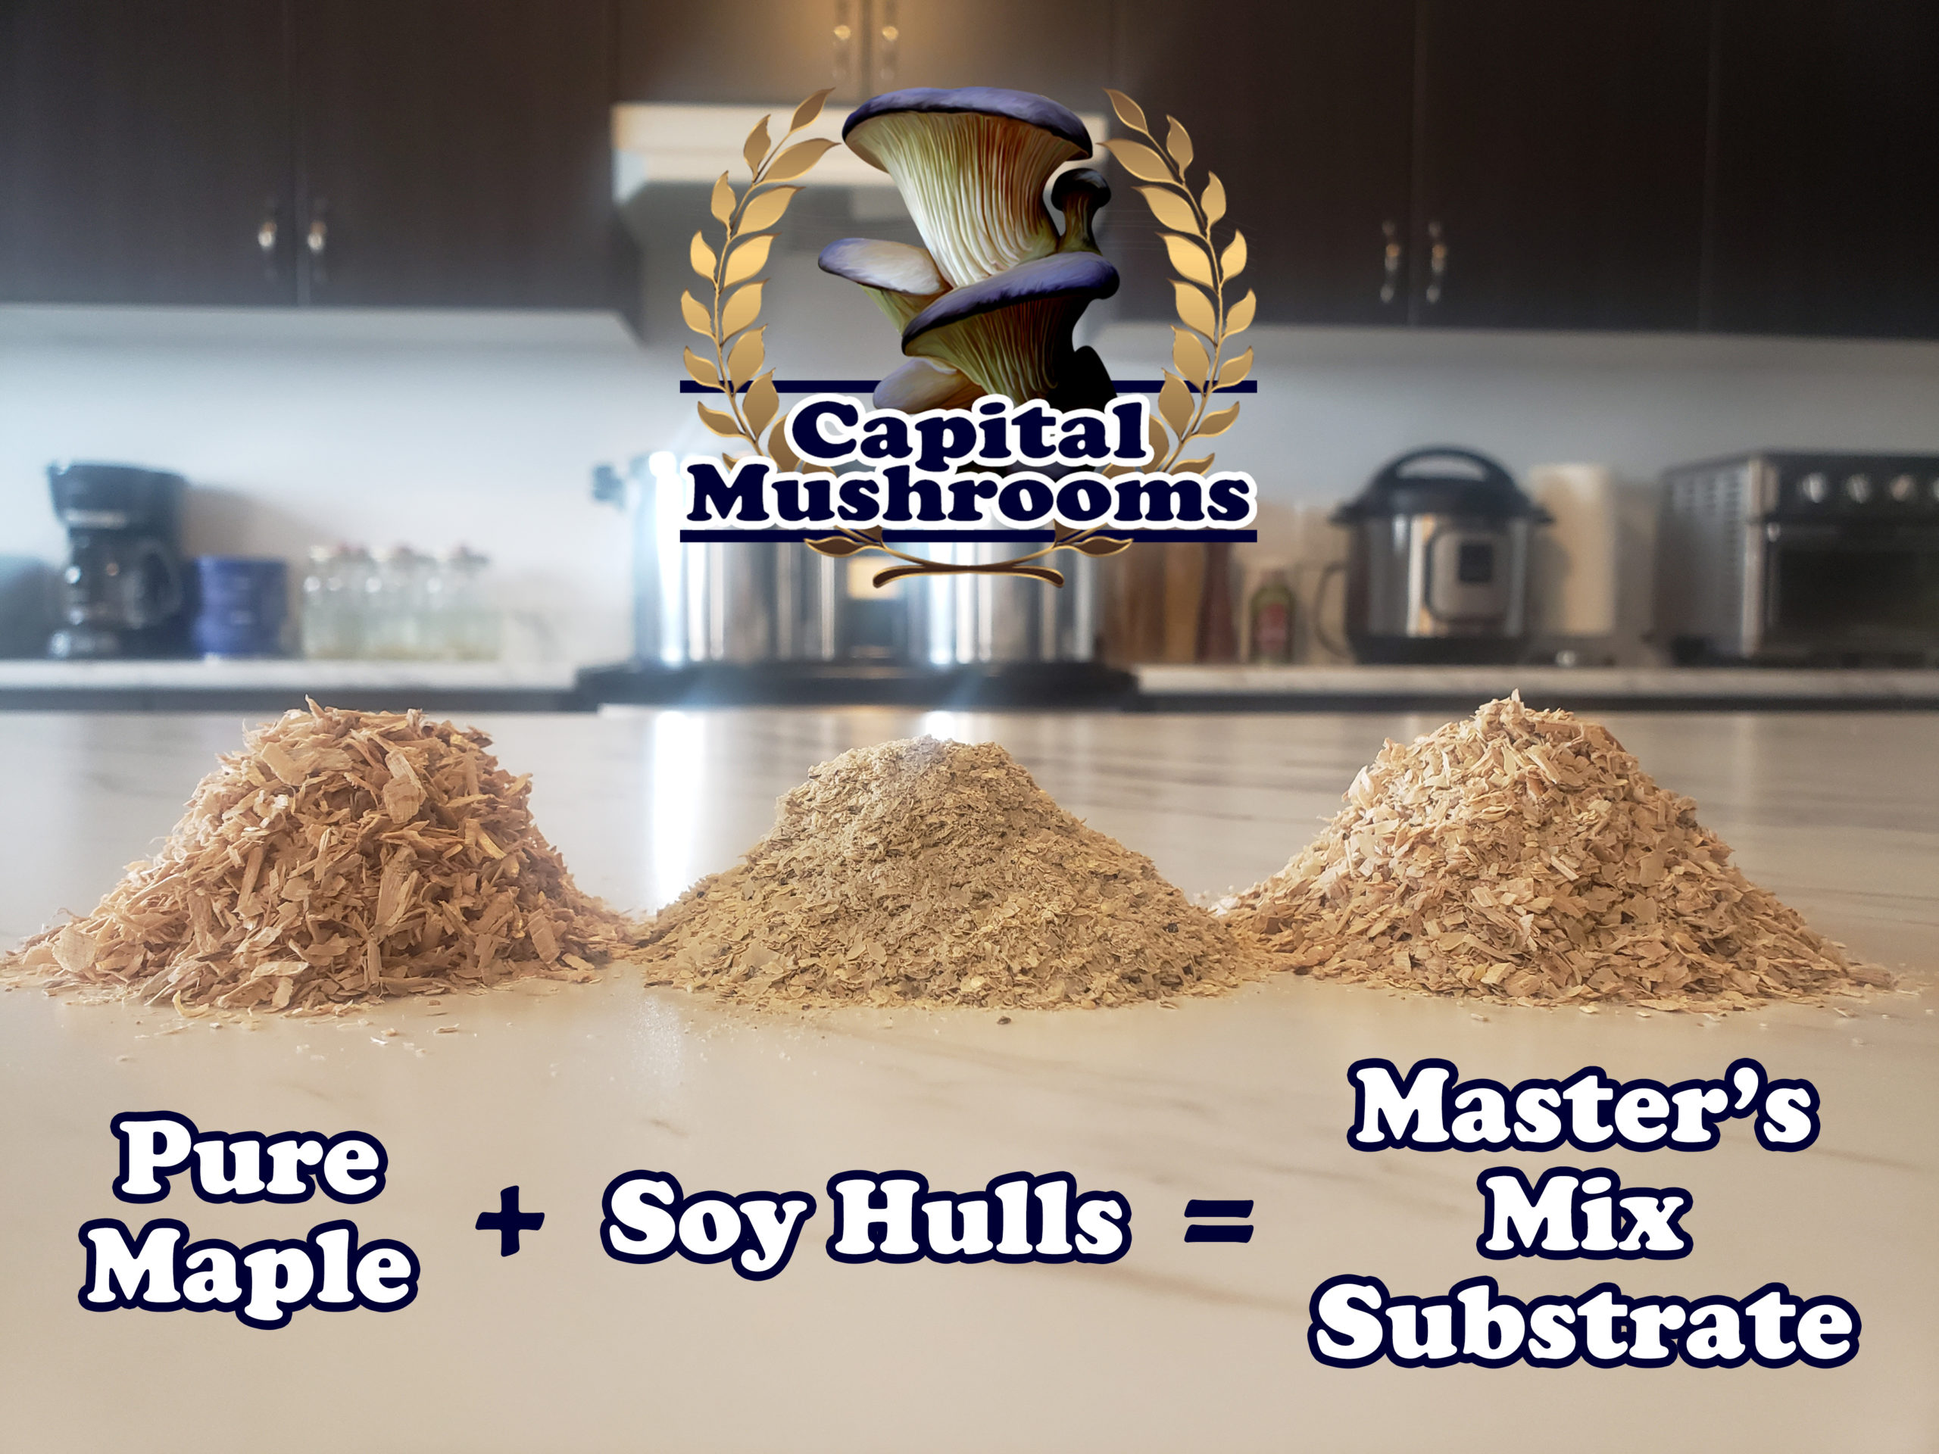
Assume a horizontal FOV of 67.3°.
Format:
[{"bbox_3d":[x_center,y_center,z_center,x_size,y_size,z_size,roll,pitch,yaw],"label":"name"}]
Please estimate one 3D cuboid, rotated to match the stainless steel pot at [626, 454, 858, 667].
[{"bbox_3d":[-0.339,-0.252,2.168,0.335,0.315,0.325,0,4,-2],"label":"stainless steel pot"}]

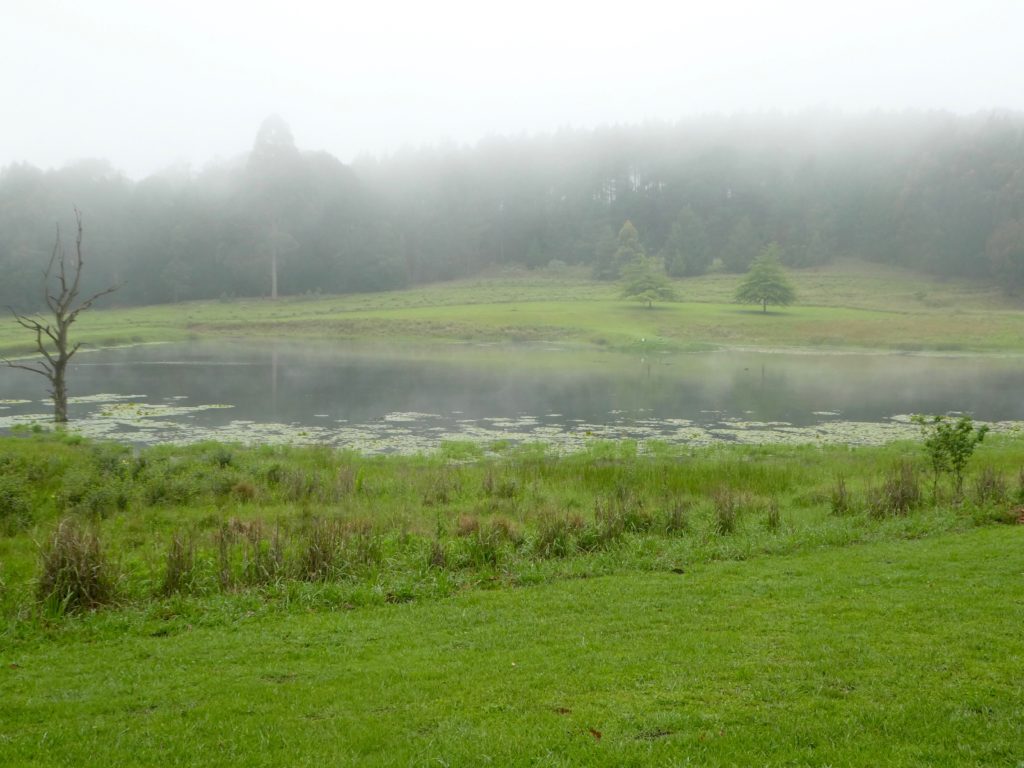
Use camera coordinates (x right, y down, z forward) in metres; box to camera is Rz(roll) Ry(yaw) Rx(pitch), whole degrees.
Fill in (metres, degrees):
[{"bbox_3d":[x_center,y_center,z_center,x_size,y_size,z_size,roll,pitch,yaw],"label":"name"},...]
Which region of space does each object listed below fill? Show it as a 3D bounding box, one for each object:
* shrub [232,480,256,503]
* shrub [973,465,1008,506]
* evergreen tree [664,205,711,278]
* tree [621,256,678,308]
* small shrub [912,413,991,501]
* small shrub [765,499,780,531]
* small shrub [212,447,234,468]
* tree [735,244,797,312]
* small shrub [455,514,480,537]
[{"bbox_3d":[-4.493,1.807,19.800,0.435,0.385,0.435,0,3,0],"label":"shrub"},{"bbox_3d":[7.683,1.630,19.000,0.578,0.674,0.578,0,3,0],"label":"shrub"},{"bbox_3d":[31.263,-25.441,212.000,8.600,12.720,8.600,0,3,0],"label":"evergreen tree"},{"bbox_3d":[19.754,-14.582,170.000,8.333,7.471,8.333,0,3,0],"label":"tree"},{"bbox_3d":[7.300,1.224,19.700,1.265,1.432,1.075,0,3,0],"label":"small shrub"},{"bbox_3d":[3.500,1.760,15.900,0.215,0.443,0.215,0,3,0],"label":"small shrub"},{"bbox_3d":[-6.361,1.626,26.000,0.527,0.505,0.527,0,3,0],"label":"small shrub"},{"bbox_3d":[35.348,-14.850,165.000,8.645,9.761,8.645,0,3,0],"label":"tree"},{"bbox_3d":[-0.583,1.860,15.500,0.341,0.301,0.341,0,3,0],"label":"small shrub"}]

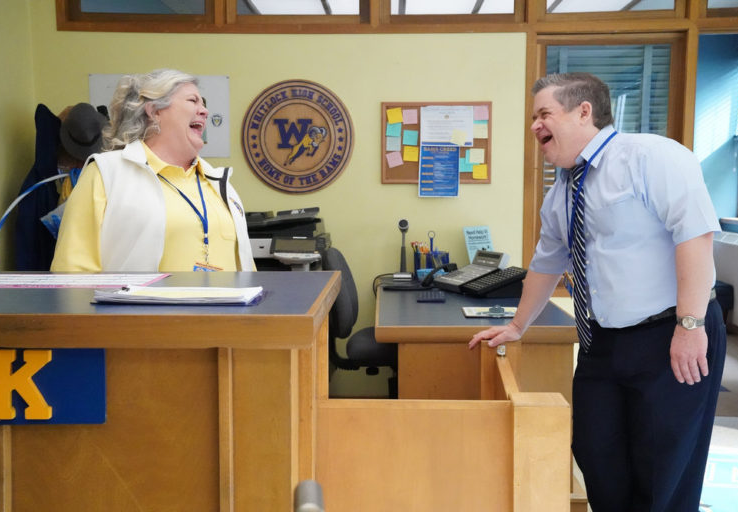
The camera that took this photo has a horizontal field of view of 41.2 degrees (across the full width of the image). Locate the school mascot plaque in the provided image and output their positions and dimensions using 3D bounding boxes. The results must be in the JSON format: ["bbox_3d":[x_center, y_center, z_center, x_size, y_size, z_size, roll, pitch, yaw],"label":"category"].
[{"bbox_3d":[-0.383,-0.642,5.292,0.615,0.620,0.035,0,5,1],"label":"school mascot plaque"}]

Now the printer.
[{"bbox_3d":[-0.452,-0.006,4.973,0.500,0.480,0.500,0,5,1],"label":"printer"}]

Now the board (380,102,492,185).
[{"bbox_3d":[0.361,-0.608,5.293,0.605,0.447,0.025,0,5,1],"label":"board"}]

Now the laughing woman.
[{"bbox_3d":[-0.600,0.265,2.840,0.560,1.596,0.420,-3,6,-34],"label":"laughing woman"}]

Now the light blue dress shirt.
[{"bbox_3d":[0.664,-0.074,2.542,0.360,0.560,0.500,-14,13,-40],"label":"light blue dress shirt"}]

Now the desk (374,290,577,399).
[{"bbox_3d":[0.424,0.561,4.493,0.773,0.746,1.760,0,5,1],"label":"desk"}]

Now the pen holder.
[{"bbox_3d":[0.324,0.052,5.086,0.180,0.148,0.110,0,5,1],"label":"pen holder"}]

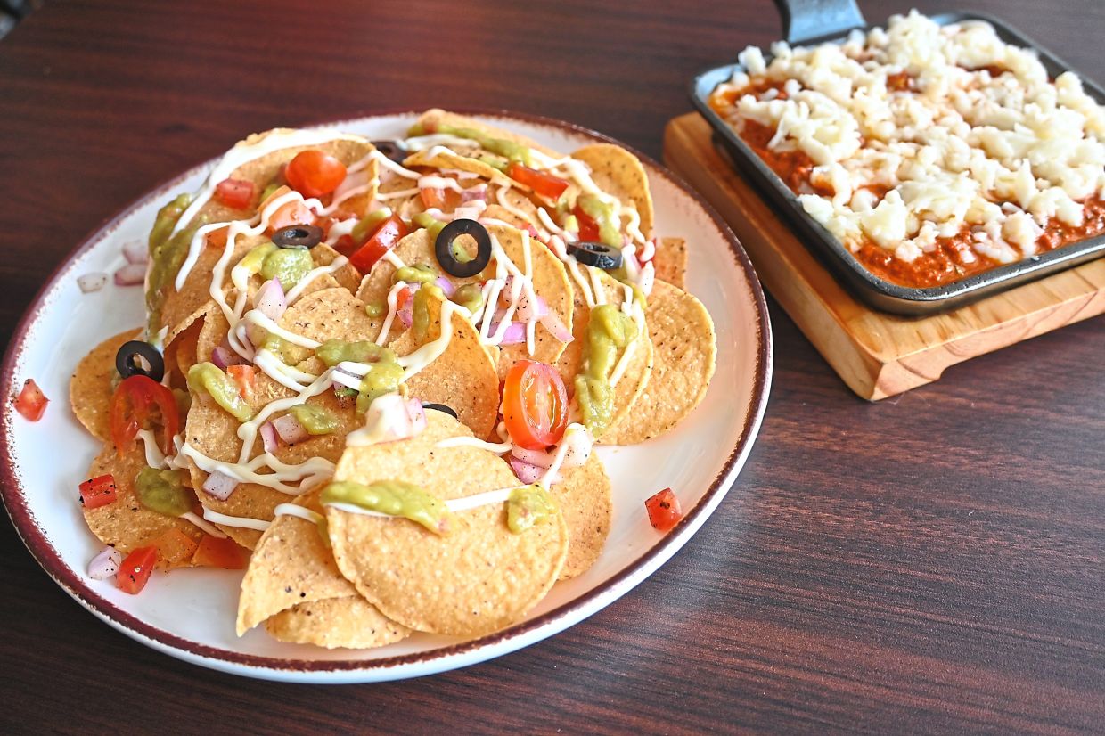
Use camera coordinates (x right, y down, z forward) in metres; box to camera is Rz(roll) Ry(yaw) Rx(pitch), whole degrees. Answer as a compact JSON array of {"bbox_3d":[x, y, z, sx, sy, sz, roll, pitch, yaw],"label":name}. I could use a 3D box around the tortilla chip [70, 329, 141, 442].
[{"bbox_3d":[-0.138,0.005,0.329,0.064,0.007,0.064,18,43,0],"label":"tortilla chip"}]

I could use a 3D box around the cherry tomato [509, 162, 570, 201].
[{"bbox_3d":[-0.006,-0.067,0.348,0.024,0.012,0.017,16,19,-5],"label":"cherry tomato"}]

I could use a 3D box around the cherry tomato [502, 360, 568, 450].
[{"bbox_3d":[-0.008,0.012,0.285,0.013,0.027,0.024,-12,0,42],"label":"cherry tomato"}]

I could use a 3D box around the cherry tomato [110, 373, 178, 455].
[{"bbox_3d":[-0.135,0.017,0.305,0.023,0.011,0.027,5,72,-15],"label":"cherry tomato"}]

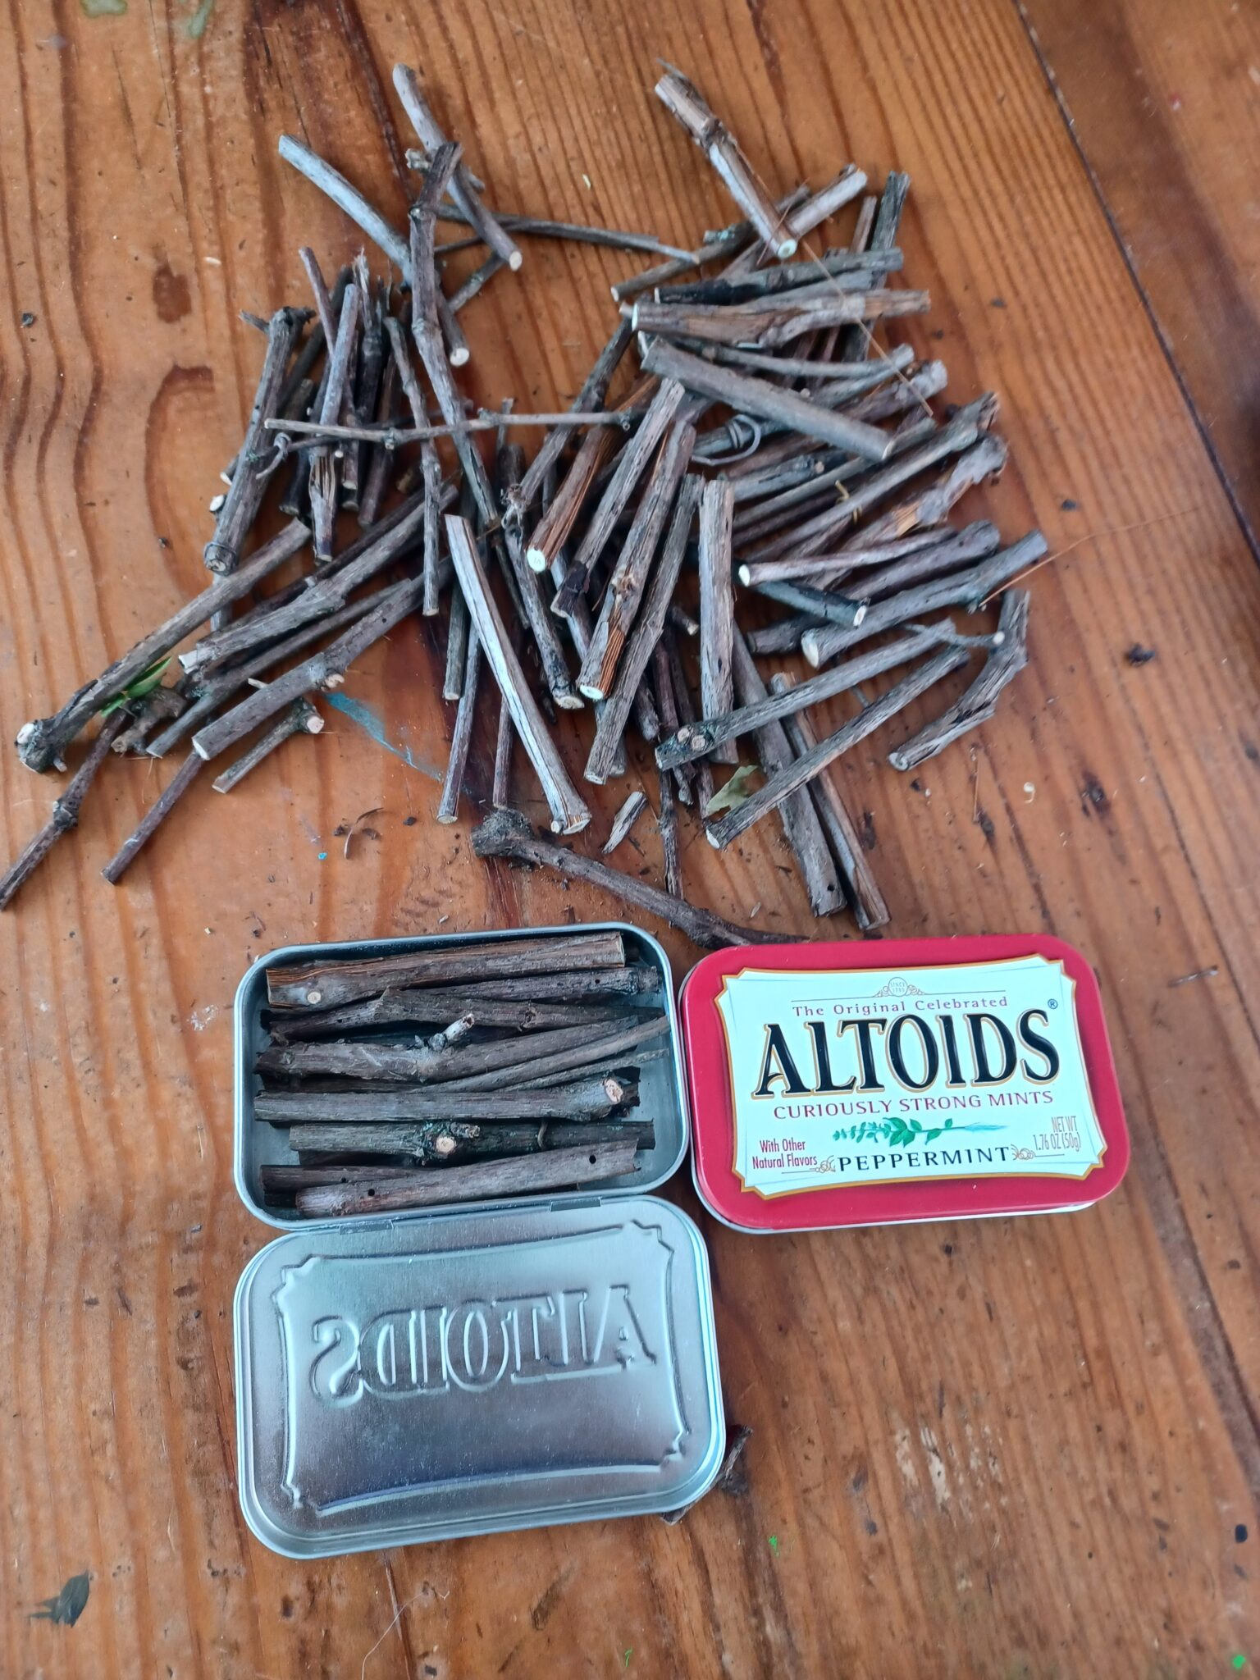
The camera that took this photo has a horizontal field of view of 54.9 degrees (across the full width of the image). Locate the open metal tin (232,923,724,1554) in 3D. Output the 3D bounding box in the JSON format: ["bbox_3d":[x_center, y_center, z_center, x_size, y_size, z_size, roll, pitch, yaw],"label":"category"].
[{"bbox_3d":[-0.033,0.079,0.255,0.095,0.021,0.120,-4,67,-7],"label":"open metal tin"}]

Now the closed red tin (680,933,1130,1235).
[{"bbox_3d":[0.060,0.055,0.273,0.096,0.021,0.061,-2,67,-6],"label":"closed red tin"}]

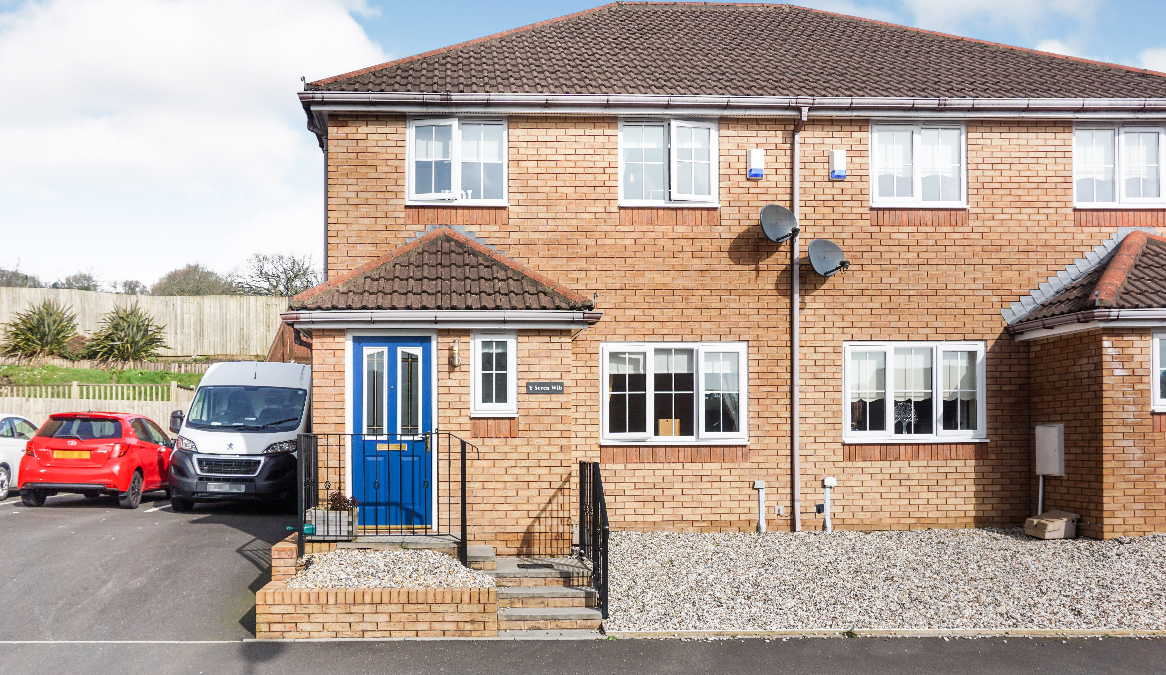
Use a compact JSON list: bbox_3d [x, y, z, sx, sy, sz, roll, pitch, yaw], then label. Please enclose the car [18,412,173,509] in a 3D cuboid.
[{"bbox_3d":[-8.520,2.130,15.750,1.700,1.500,3.950,2,-6,-14],"label":"car"}]

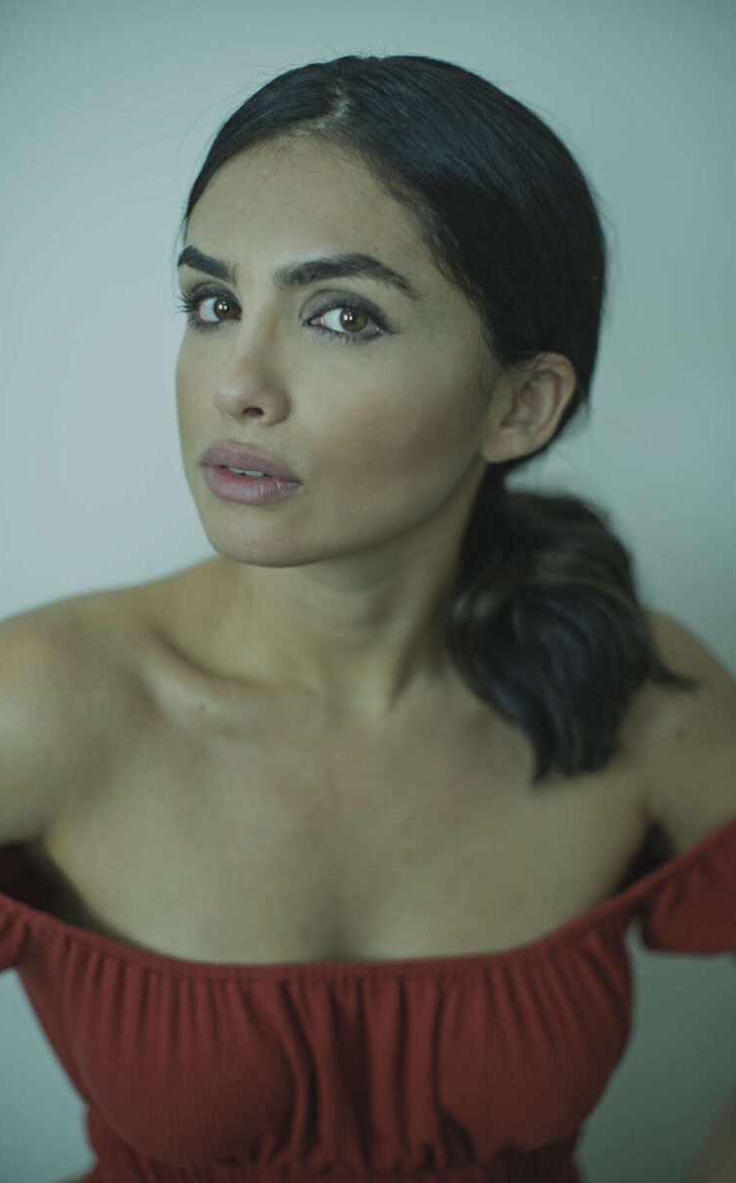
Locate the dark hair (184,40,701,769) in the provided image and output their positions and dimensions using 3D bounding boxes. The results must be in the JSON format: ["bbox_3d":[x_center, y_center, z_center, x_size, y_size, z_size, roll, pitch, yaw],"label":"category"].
[{"bbox_3d":[0.031,-0.081,0.800,0.195,0.355,0.220,0,0,31],"label":"dark hair"}]

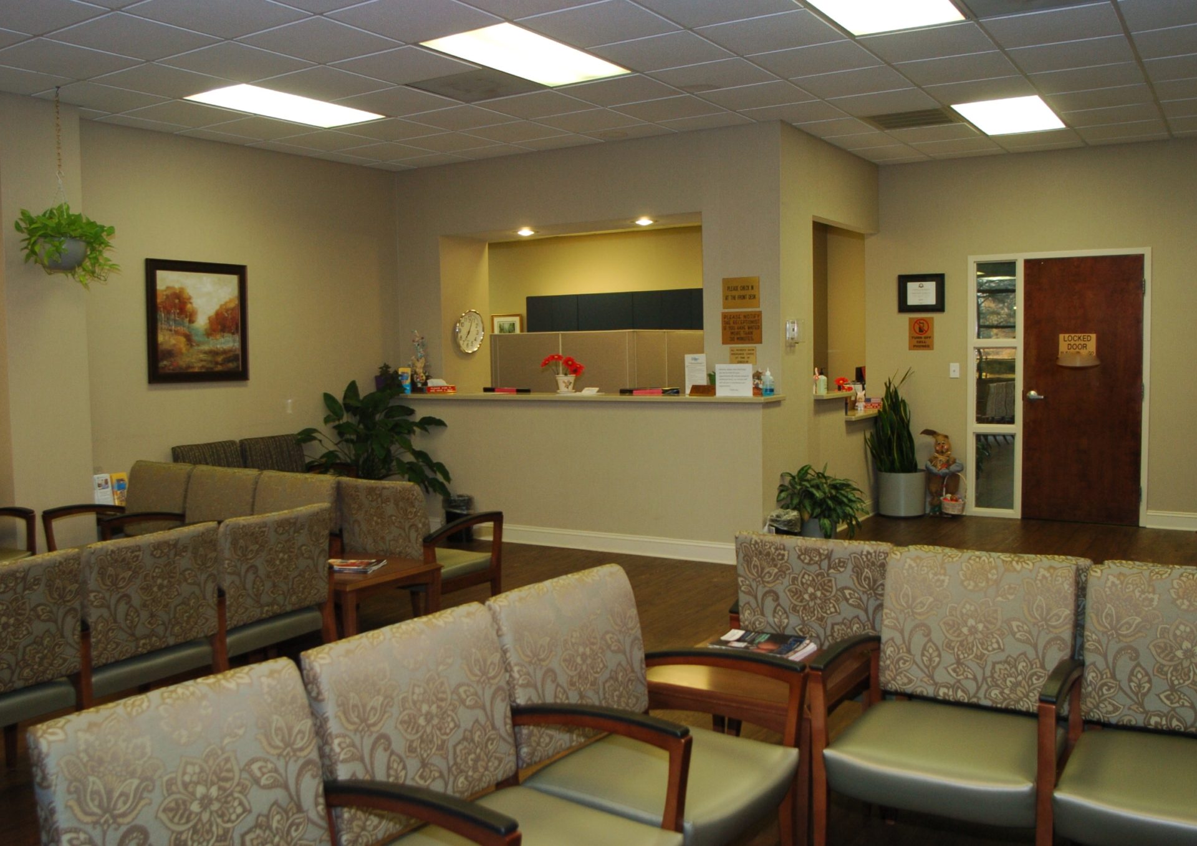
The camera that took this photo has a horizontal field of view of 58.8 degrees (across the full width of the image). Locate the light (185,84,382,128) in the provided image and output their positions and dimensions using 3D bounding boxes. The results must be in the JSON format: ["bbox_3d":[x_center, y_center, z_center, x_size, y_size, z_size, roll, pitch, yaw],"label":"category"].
[{"bbox_3d":[-1.869,-1.928,6.490,0.575,0.050,1.170,2,5,32],"label":"light"}]

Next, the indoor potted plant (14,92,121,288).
[{"bbox_3d":[-2.941,-1.278,5.804,0.500,1.120,0.510,2,5,32],"label":"indoor potted plant"}]

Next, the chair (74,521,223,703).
[{"bbox_3d":[-1.771,0.809,3.888,0.640,0.880,0.600,2,5,32],"label":"chair"}]

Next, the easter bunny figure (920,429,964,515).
[{"bbox_3d":[2.872,0.418,8.876,0.370,0.735,0.250,1,5,25],"label":"easter bunny figure"}]

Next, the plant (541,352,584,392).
[{"bbox_3d":[-0.257,-0.365,7.910,0.280,0.300,0.180,2,5,32],"label":"plant"}]

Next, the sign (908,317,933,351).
[{"bbox_3d":[2.739,-0.753,9.007,0.215,0.284,0.018,2,5,32],"label":"sign"}]

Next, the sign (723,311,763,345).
[{"bbox_3d":[0.995,-0.660,7.398,0.308,0.229,0.018,2,5,32],"label":"sign"}]

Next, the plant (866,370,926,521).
[{"bbox_3d":[2.514,0.156,8.983,0.430,1.260,0.430,2,5,32],"label":"plant"}]

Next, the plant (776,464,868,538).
[{"bbox_3d":[1.539,0.629,7.368,0.520,0.600,0.550,2,5,32],"label":"plant"}]

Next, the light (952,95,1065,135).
[{"bbox_3d":[2.779,-2.053,7.122,0.575,0.050,1.170,2,5,32],"label":"light"}]

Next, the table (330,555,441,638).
[{"bbox_3d":[-1.126,0.918,4.850,0.610,0.508,0.560,2,5,32],"label":"table"}]

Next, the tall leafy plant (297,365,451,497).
[{"bbox_3d":[-1.759,0.274,8.214,0.800,1.300,0.800,2,5,32],"label":"tall leafy plant"}]

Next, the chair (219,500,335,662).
[{"bbox_3d":[-1.484,0.778,4.321,0.620,0.880,0.605,2,5,32],"label":"chair"}]

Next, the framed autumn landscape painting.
[{"bbox_3d":[-2.774,-0.697,7.371,0.050,0.840,0.820,2,5,32],"label":"framed autumn landscape painting"}]

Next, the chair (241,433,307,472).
[{"bbox_3d":[-2.195,0.534,7.656,0.630,0.880,0.570,2,5,32],"label":"chair"}]

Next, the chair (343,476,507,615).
[{"bbox_3d":[-0.858,0.694,5.301,0.590,0.880,0.640,2,5,32],"label":"chair"}]

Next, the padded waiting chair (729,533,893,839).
[{"bbox_3d":[0.842,0.785,3.701,0.605,0.880,0.630,2,5,32],"label":"padded waiting chair"}]

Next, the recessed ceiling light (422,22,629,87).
[{"bbox_3d":[-0.348,-1.925,5.507,0.600,0.070,1.200,2,5,32],"label":"recessed ceiling light"}]

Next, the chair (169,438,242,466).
[{"bbox_3d":[-2.479,0.574,7.198,0.630,0.880,0.570,2,5,32],"label":"chair"}]

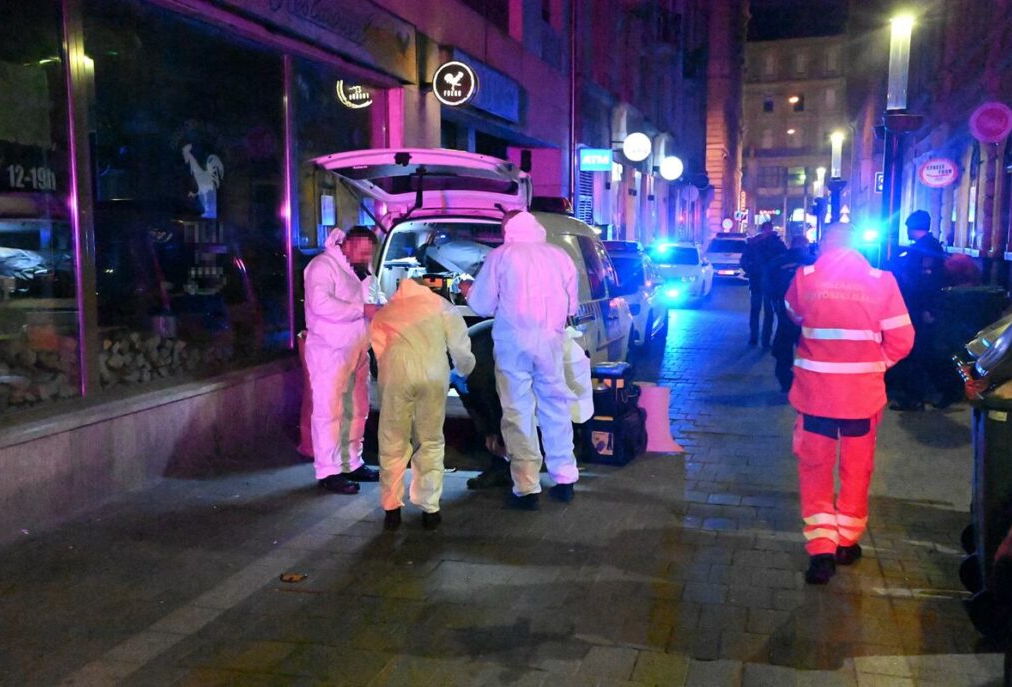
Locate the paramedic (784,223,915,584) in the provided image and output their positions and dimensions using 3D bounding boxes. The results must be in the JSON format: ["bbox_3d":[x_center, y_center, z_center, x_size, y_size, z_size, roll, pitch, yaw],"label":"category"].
[{"bbox_3d":[1.660,0.255,5.290,0.660,1.740,0.450,2,6,14],"label":"paramedic"}]

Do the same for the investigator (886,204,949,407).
[{"bbox_3d":[3.842,-0.306,10.154,0.500,1.850,0.550,3,7,25],"label":"investigator"}]

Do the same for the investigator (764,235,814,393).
[{"bbox_3d":[2.931,-0.340,11.111,0.550,1.720,0.450,5,8,40],"label":"investigator"}]

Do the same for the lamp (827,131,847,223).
[{"bbox_3d":[9.517,-3.833,31.267,0.500,4.500,0.500,2,6,15],"label":"lamp"}]

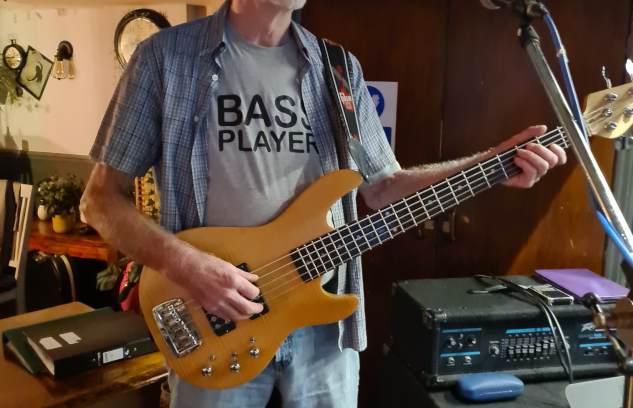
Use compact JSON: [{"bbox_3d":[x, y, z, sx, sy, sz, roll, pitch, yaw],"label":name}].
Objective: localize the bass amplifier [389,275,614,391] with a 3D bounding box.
[{"bbox_3d":[0.550,0.349,1.833,0.590,0.207,0.308,-1,9,-12],"label":"bass amplifier"}]

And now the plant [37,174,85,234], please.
[{"bbox_3d":[-1.250,0.000,3.100,0.230,0.280,0.230,-3,10,-22],"label":"plant"}]

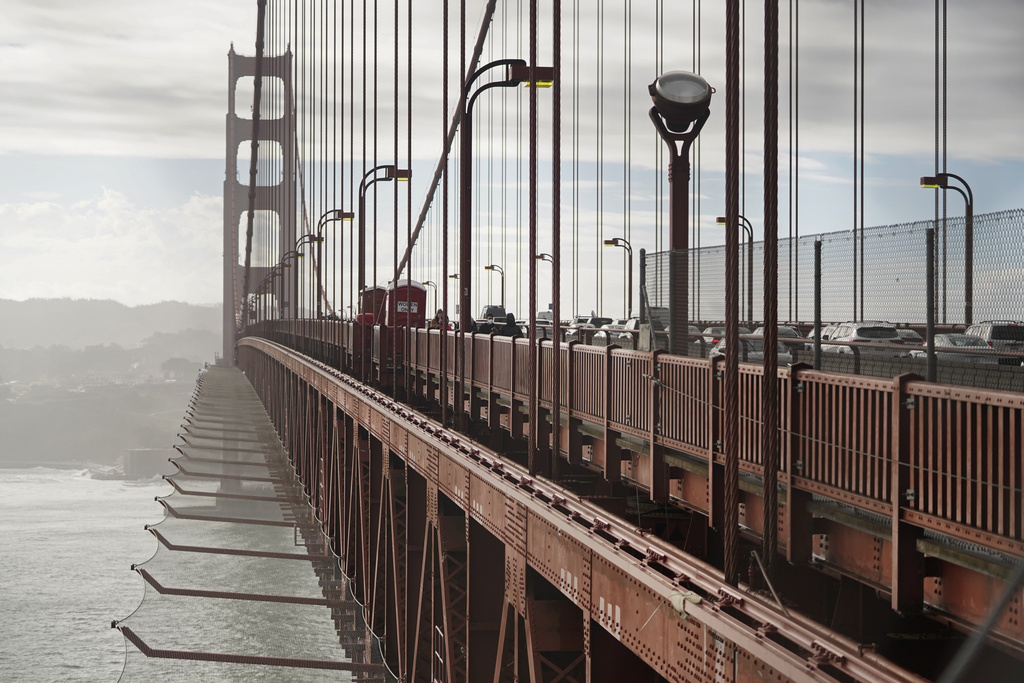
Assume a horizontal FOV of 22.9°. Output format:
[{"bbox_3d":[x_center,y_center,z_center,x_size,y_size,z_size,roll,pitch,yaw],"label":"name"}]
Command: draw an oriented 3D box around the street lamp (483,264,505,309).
[{"bbox_3d":[-1.942,-4.831,287.500,2.200,7.600,0.380,0,0,-7],"label":"street lamp"}]

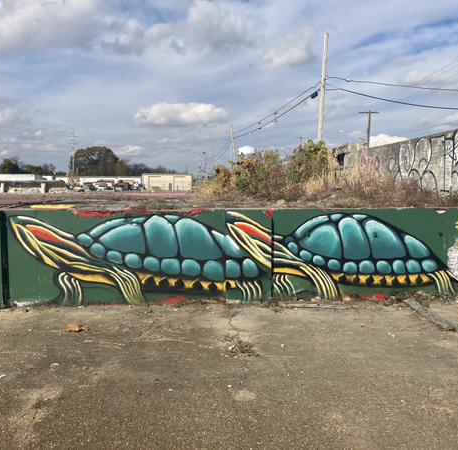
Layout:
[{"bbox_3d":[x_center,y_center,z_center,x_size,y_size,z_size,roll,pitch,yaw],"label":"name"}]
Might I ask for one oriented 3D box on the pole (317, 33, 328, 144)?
[{"bbox_3d":[4.725,-5.480,24.914,0.250,8.550,0.250,2,5,0],"label":"pole"}]

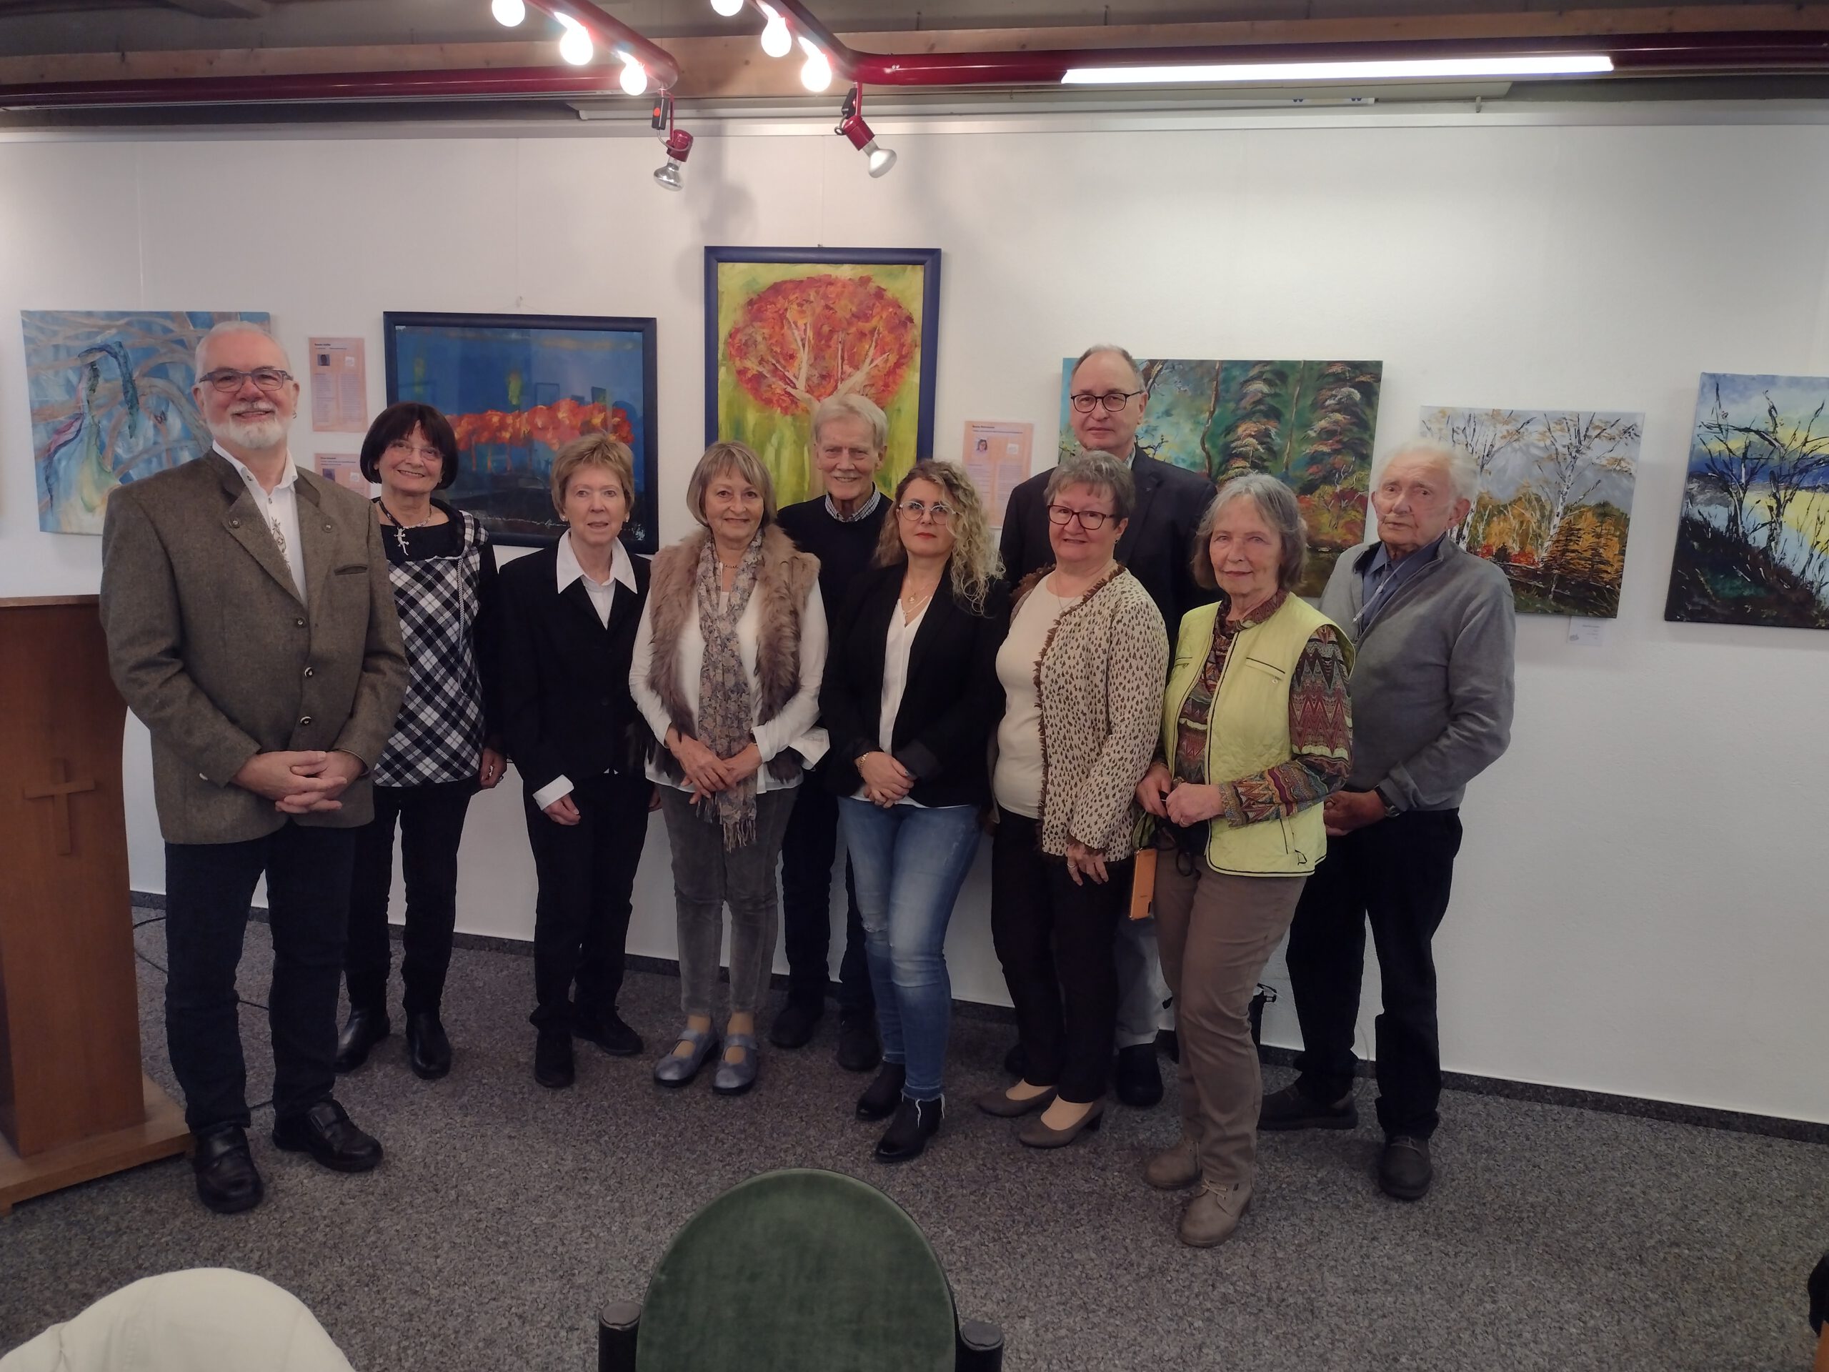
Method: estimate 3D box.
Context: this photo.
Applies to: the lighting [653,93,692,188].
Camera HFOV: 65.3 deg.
[{"bbox_3d":[-0.594,-1.337,3.500,0.100,0.240,0.120,-5,13,-30],"label":"lighting"}]

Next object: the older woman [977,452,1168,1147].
[{"bbox_3d":[0.361,0.274,3.416,0.480,1.660,0.400,12,15,40],"label":"older woman"}]

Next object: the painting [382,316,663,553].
[{"bbox_3d":[-1.125,-0.727,4.094,0.855,0.650,0.030,5,12,14],"label":"painting"}]

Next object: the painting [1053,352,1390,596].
[{"bbox_3d":[0.763,-0.532,3.668,0.800,0.590,0.030,5,12,14],"label":"painting"}]

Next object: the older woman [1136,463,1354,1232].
[{"bbox_3d":[0.698,0.368,3.051,0.480,1.629,0.360,12,16,40],"label":"older woman"}]

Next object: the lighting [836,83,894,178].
[{"bbox_3d":[-0.115,-1.315,3.380,0.140,0.230,0.100,-1,12,-16],"label":"lighting"}]

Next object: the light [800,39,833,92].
[{"bbox_3d":[-0.208,-1.307,3.010,0.070,0.110,0.070,2,12,0],"label":"light"}]

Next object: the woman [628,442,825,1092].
[{"bbox_3d":[-0.475,0.209,3.616,0.480,1.650,0.330,2,11,-1],"label":"woman"}]

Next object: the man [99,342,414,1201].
[{"bbox_3d":[-1.405,0.172,3.084,0.600,1.870,0.430,-7,15,-39],"label":"man"}]

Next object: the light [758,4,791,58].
[{"bbox_3d":[-0.269,-1.274,2.779,0.070,0.110,0.070,5,12,14],"label":"light"}]

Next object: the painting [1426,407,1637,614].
[{"bbox_3d":[1.464,-0.420,3.462,0.498,0.490,0.030,5,12,14],"label":"painting"}]

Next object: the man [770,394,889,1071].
[{"bbox_3d":[-0.179,0.126,3.765,0.500,1.751,0.330,3,12,6],"label":"man"}]

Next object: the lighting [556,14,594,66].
[{"bbox_3d":[-0.683,-1.304,2.884,0.075,0.110,0.075,5,12,14],"label":"lighting"}]

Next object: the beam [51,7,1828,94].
[{"bbox_3d":[-0.341,-1.524,3.529,4.899,0.146,0.100,5,12,14],"label":"beam"}]

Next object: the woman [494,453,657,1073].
[{"bbox_3d":[-0.870,0.179,3.686,0.470,1.632,0.340,-1,12,-16],"label":"woman"}]

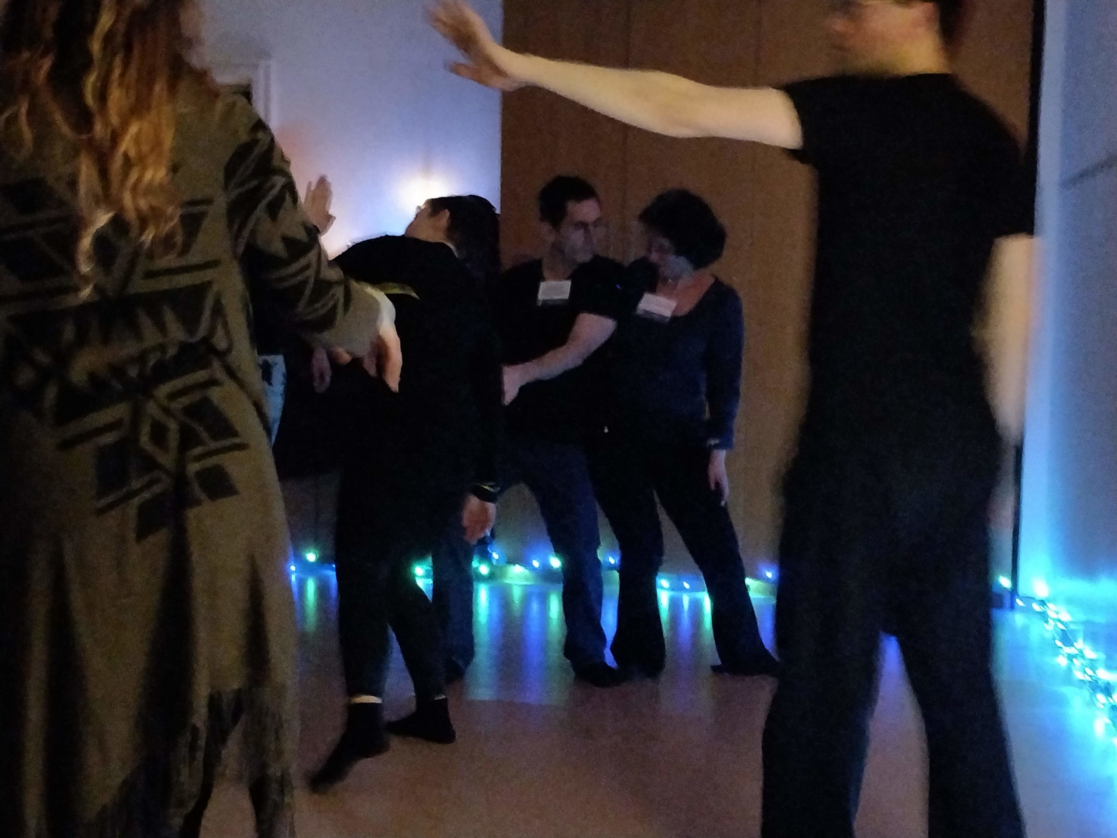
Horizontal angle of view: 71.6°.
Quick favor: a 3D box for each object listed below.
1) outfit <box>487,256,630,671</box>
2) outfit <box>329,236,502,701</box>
[{"bbox_3d":[-0.062,0.148,2.550,0.580,1.360,0.420,1,3,12],"label":"outfit"},{"bbox_3d":[-0.396,0.134,2.100,0.480,1.270,0.480,2,3,28],"label":"outfit"}]

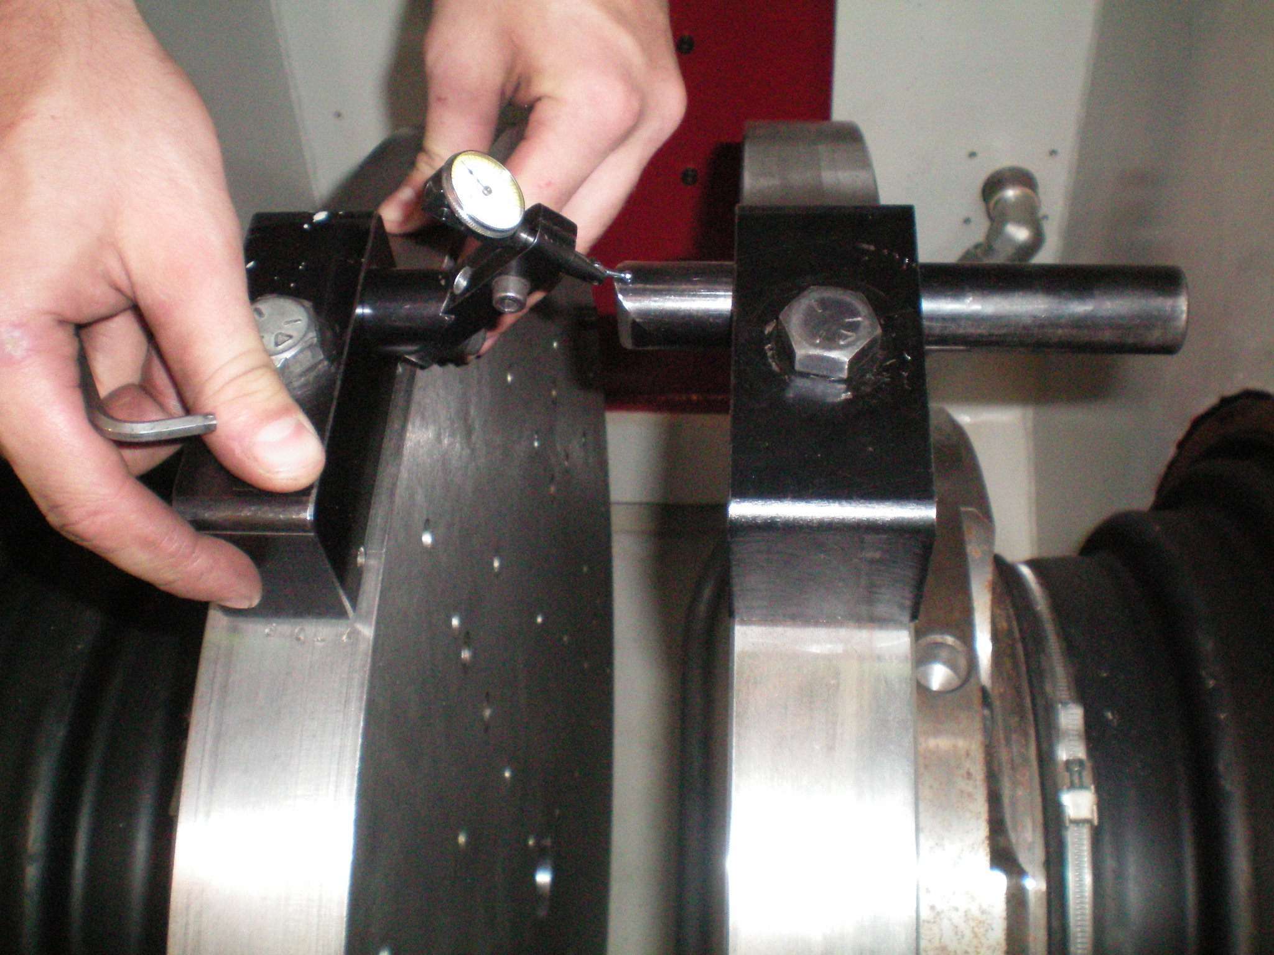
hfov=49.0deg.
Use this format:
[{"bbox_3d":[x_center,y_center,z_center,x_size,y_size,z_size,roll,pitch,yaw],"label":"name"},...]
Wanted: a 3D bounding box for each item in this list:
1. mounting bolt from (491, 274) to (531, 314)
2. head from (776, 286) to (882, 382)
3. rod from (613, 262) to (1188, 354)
[{"bbox_3d":[-0.034,-0.050,0.378,0.010,0.010,0.007,0,63,0],"label":"mounting bolt"},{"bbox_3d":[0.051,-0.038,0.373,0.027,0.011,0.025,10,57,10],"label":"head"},{"bbox_3d":[0.074,-0.050,0.409,0.161,0.026,0.026,1,39,5],"label":"rod"}]

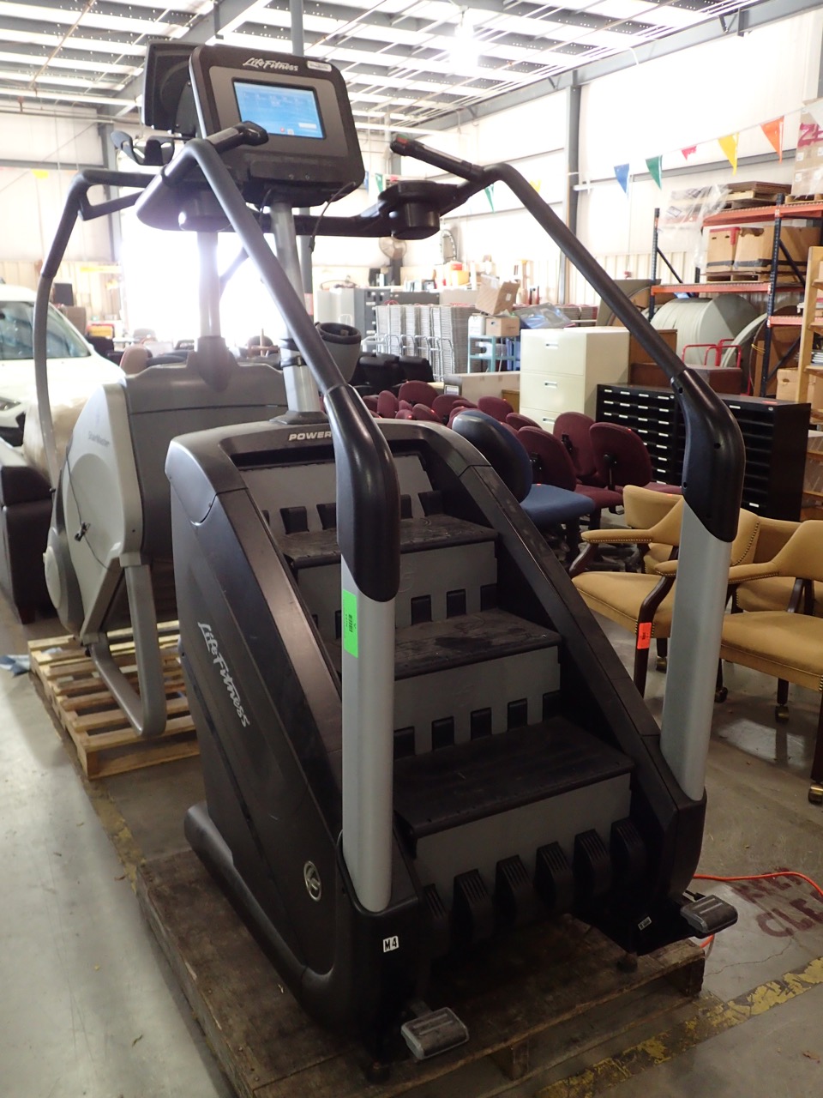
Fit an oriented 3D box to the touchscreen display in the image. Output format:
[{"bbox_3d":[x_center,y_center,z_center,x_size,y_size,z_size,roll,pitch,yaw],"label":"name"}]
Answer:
[{"bbox_3d":[-0.350,-1.149,2.502,0.228,0.143,0.025,-8,-5,-27],"label":"touchscreen display"}]

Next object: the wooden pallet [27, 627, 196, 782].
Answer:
[{"bbox_3d":[-0.956,0.536,3.996,1.020,0.120,1.220,-9,17,-28],"label":"wooden pallet"}]

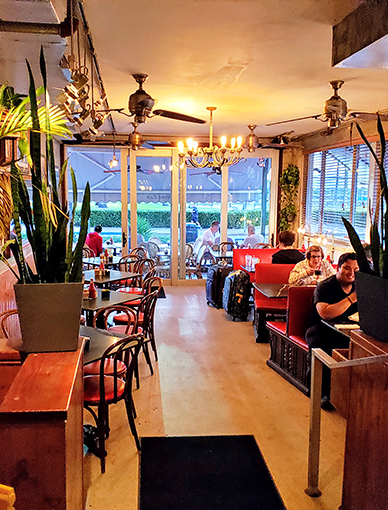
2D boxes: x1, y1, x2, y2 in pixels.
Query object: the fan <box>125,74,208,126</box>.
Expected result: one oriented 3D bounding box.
[{"bbox_3d":[-0.477,-1.392,4.582,1.340,0.414,1.340,-6,10,-44],"label":"fan"}]

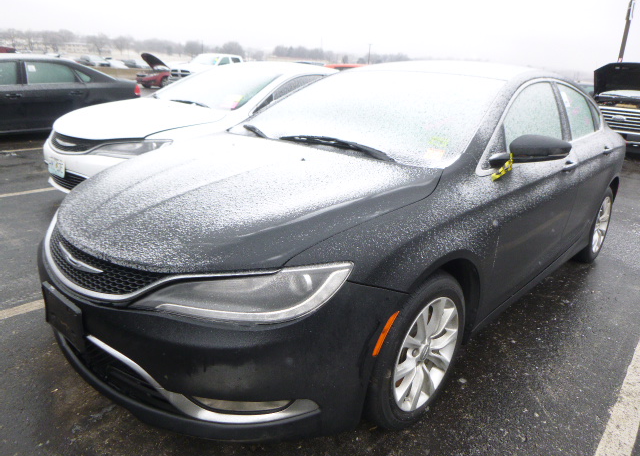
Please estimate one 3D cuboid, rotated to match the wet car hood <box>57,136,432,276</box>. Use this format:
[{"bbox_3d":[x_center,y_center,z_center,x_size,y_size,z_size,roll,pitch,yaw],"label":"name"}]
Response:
[{"bbox_3d":[-0.406,-0.194,1.988,1.500,0.310,1.240,19,23,39],"label":"wet car hood"}]

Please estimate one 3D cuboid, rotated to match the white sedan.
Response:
[{"bbox_3d":[-0.523,-1.219,5.554,1.870,1.490,4.880,19,23,39],"label":"white sedan"}]

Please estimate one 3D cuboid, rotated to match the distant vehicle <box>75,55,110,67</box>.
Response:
[{"bbox_3d":[-24.671,-17.811,50.255,5.600,1.860,1.950,18,23,37],"label":"distant vehicle"}]

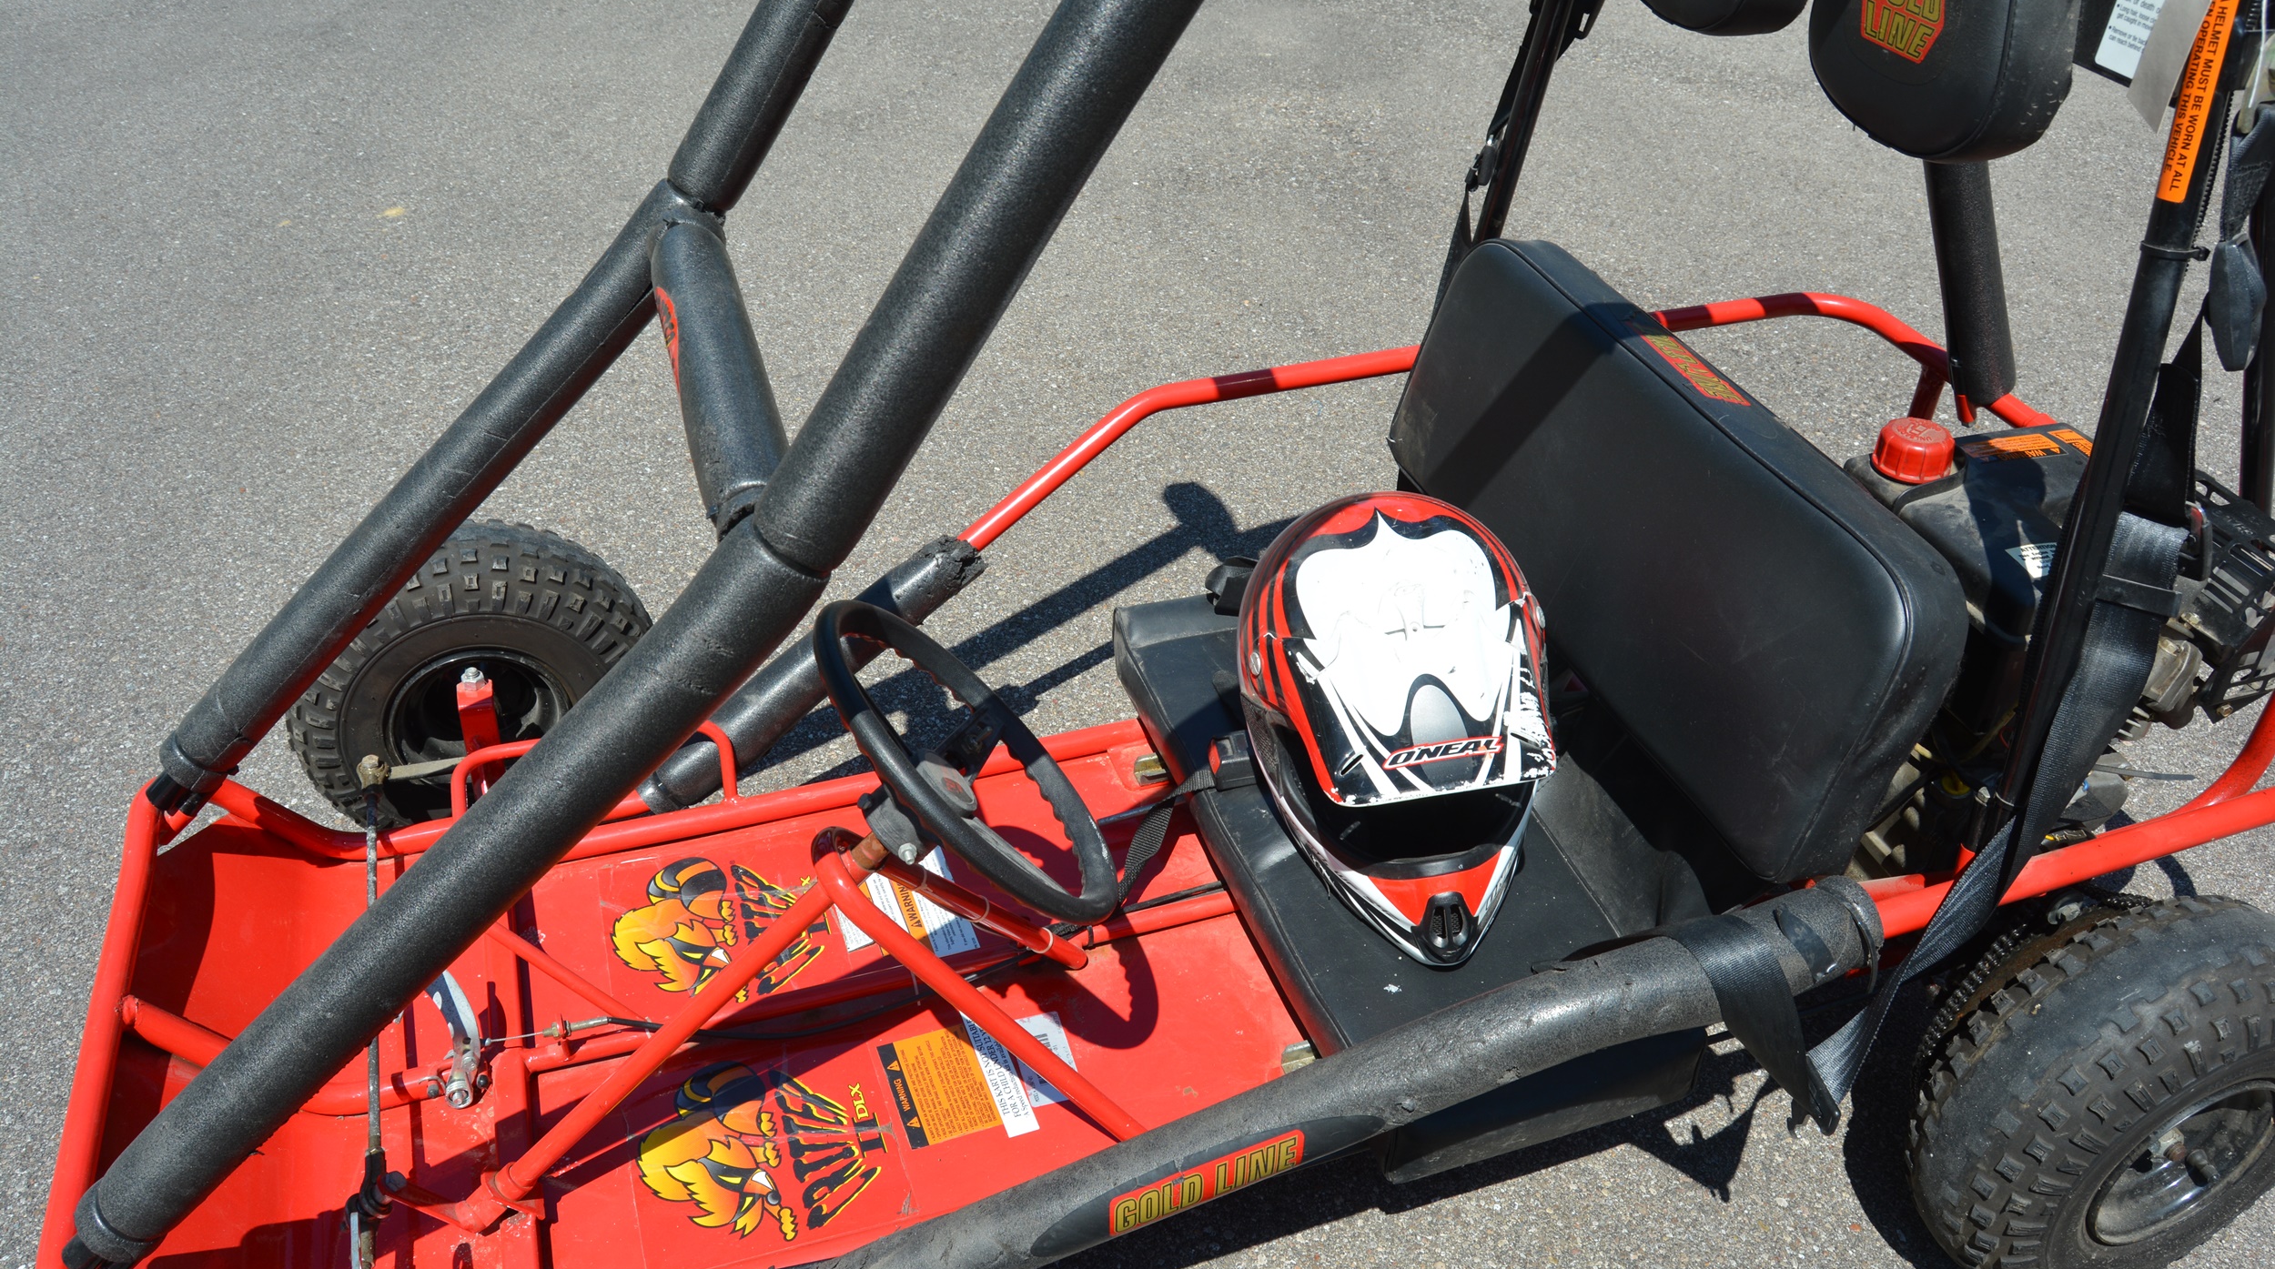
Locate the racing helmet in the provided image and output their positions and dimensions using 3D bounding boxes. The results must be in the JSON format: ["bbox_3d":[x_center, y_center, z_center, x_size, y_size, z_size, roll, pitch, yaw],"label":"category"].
[{"bbox_3d":[0.220,0.053,1.372,0.250,0.275,0.360,-6,36,-11],"label":"racing helmet"}]

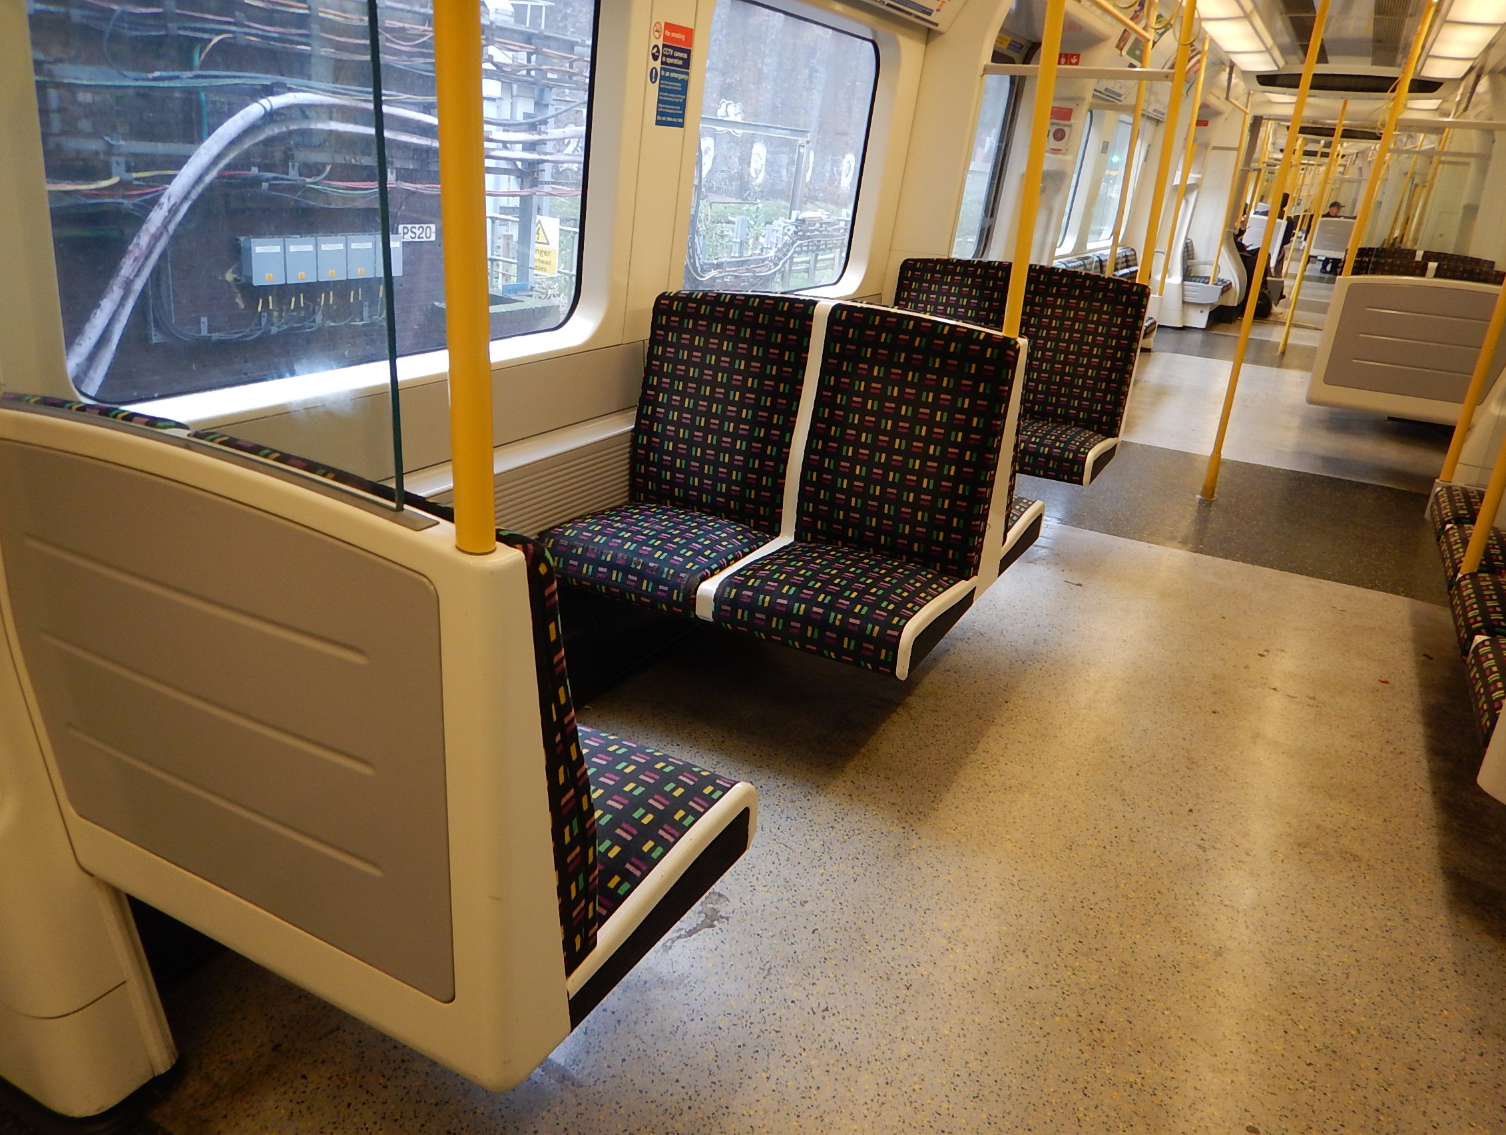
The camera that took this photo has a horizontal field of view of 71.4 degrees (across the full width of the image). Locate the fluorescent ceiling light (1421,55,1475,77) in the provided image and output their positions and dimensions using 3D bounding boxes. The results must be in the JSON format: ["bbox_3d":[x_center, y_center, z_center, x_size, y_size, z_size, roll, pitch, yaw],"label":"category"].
[{"bbox_3d":[4.993,-3.601,7.553,0.265,0.060,1.250,14,24,25],"label":"fluorescent ceiling light"}]

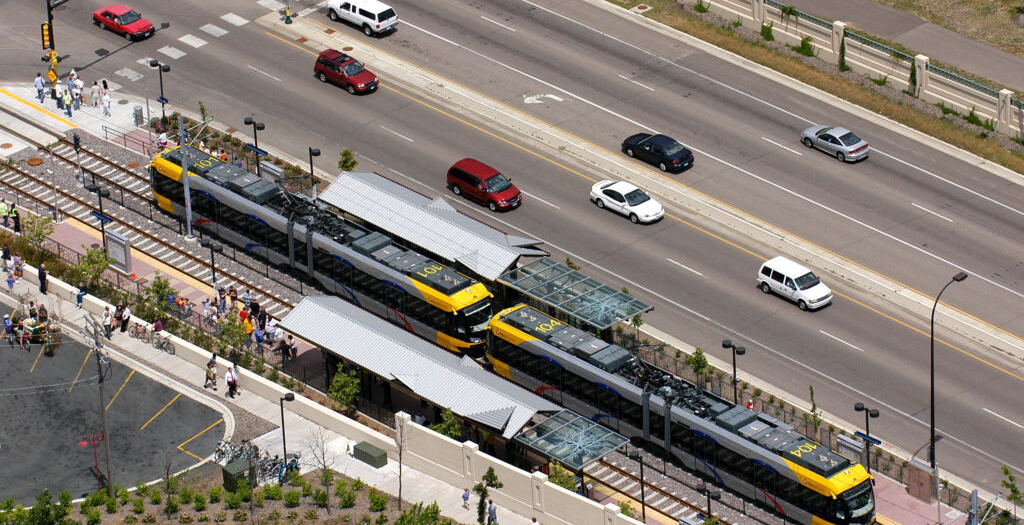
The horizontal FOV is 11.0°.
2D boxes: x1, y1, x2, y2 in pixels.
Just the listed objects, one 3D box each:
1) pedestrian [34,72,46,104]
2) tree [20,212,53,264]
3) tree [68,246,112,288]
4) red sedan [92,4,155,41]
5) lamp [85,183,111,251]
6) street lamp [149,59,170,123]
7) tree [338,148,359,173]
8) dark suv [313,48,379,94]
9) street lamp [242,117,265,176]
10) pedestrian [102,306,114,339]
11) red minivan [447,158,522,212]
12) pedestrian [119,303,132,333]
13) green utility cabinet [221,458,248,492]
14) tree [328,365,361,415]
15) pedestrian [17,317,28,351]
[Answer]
[{"bbox_3d":[-28.288,-10.409,318.862,0.550,1.800,0.500,5,29,13],"label":"pedestrian"},{"bbox_3d":[-27.835,-1.420,311.446,1.900,3.400,1.900,-2,30,1],"label":"tree"},{"bbox_3d":[-23.432,0.173,298.896,2.200,2.600,2.200,-26,36,-36],"label":"tree"},{"bbox_3d":[-24.678,-15.333,337.741,4.200,1.380,1.660,24,39,38],"label":"red sedan"},{"bbox_3d":[-22.860,-2.008,297.199,0.480,4.400,1.750,-25,35,-35],"label":"lamp"},{"bbox_3d":[-20.634,-9.531,314.423,0.500,4.800,1.500,-26,36,-36],"label":"street lamp"},{"bbox_3d":[-9.357,-4.802,305.926,1.250,3.600,1.250,-26,36,-36],"label":"tree"},{"bbox_3d":[-10.251,-11.830,329.997,1.760,1.660,4.450,-27,37,-36],"label":"dark suv"},{"bbox_3d":[-14.703,-5.879,306.627,0.500,4.800,1.500,-26,36,-36],"label":"street lamp"},{"bbox_3d":[-22.397,3.472,294.677,0.500,1.700,0.400,-12,30,-17],"label":"pedestrian"},{"bbox_3d":[-1.468,-4.462,305.843,1.970,1.750,5.040,-25,36,-36],"label":"red minivan"},{"bbox_3d":[-21.388,3.071,294.099,0.420,1.740,0.500,5,29,13],"label":"pedestrian"},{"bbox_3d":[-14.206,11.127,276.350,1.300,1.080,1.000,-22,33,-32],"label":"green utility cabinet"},{"bbox_3d":[-8.882,6.738,284.935,1.750,2.950,1.750,-2,28,1],"label":"tree"},{"bbox_3d":[-26.810,3.901,290.146,0.450,1.720,0.520,1,28,8],"label":"pedestrian"}]

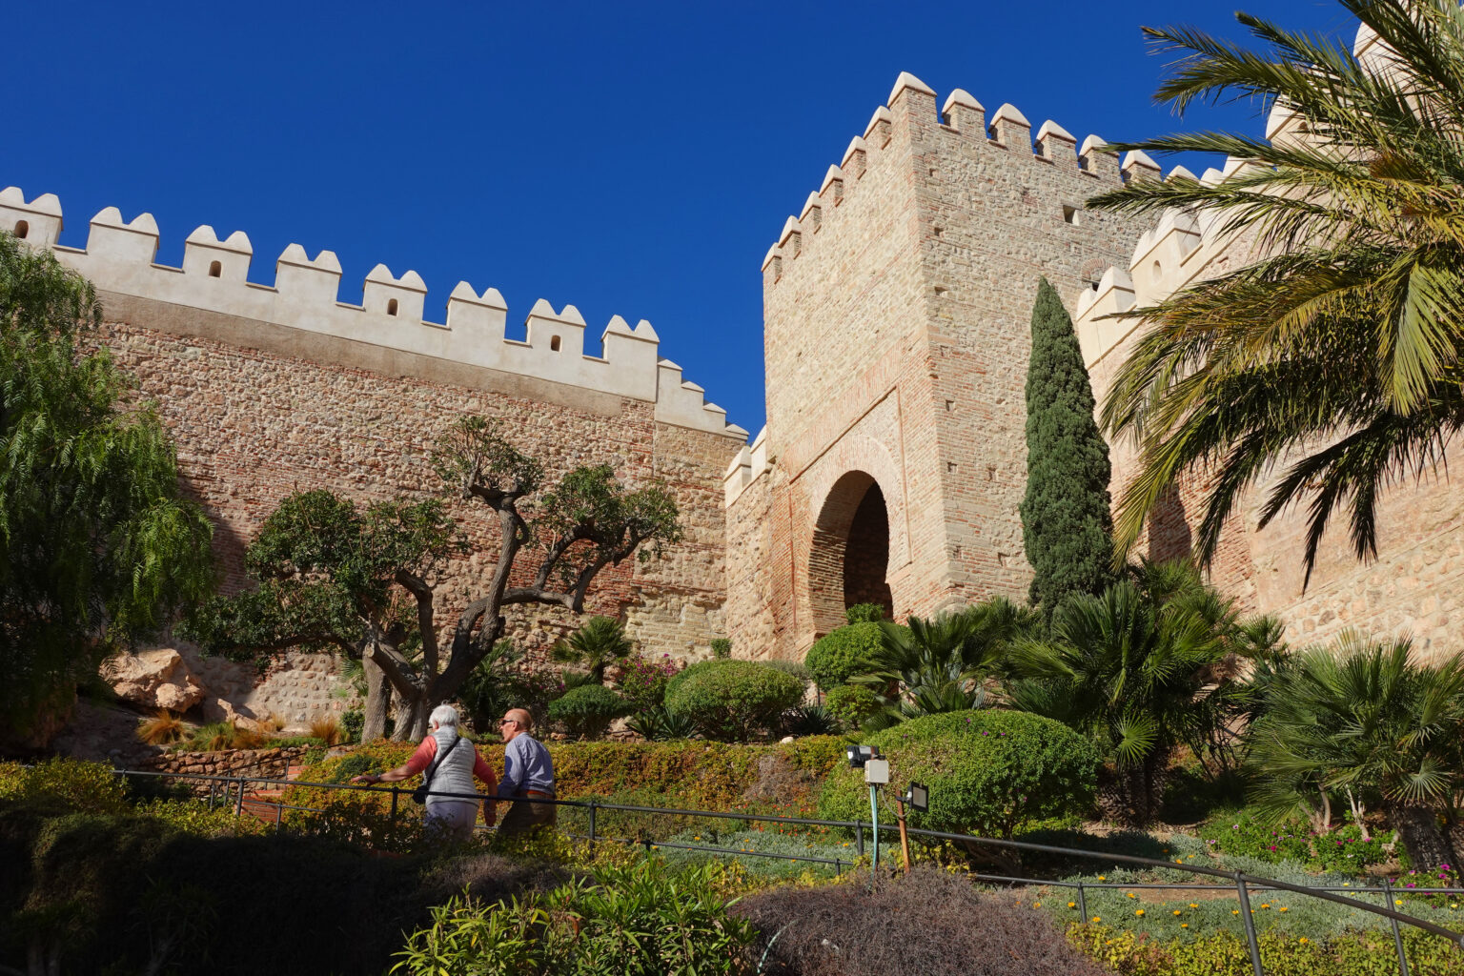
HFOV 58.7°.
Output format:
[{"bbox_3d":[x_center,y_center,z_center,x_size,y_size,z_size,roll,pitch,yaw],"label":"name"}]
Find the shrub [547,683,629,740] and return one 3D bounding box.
[{"bbox_3d":[-1.890,2.942,17.000,1.080,0.800,1.050,-1,-26,0],"label":"shrub"}]

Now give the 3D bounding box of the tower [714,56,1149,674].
[{"bbox_3d":[6.640,-1.303,34.560,8.800,14.960,8.800,11,-28,-22],"label":"tower"}]

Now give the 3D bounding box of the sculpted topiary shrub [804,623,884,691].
[{"bbox_3d":[1.610,2.426,18.600,1.150,1.050,1.150,-1,-26,0],"label":"sculpted topiary shrub"}]

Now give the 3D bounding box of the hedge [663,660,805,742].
[{"bbox_3d":[0.037,2.766,16.800,1.800,1.150,1.600,-1,-26,0],"label":"hedge"}]

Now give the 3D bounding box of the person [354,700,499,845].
[{"bbox_3d":[-2.217,2.365,9.500,0.800,1.600,0.680,16,-31,-31],"label":"person"}]

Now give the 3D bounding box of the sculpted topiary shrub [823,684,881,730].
[{"bbox_3d":[1.539,2.839,16.600,0.800,0.680,0.800,-1,-26,0],"label":"sculpted topiary shrub"}]

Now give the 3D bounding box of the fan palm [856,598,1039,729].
[{"bbox_3d":[2.916,2.406,17.600,2.350,1.900,2.200,-1,-26,0],"label":"fan palm"}]

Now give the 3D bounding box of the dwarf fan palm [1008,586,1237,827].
[{"bbox_3d":[4.297,2.331,14.400,2.400,2.750,2.300,-1,-26,0],"label":"dwarf fan palm"}]

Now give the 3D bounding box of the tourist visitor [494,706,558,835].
[{"bbox_3d":[-1.531,2.446,9.650,0.450,1.680,0.500,-21,-32,35],"label":"tourist visitor"}]

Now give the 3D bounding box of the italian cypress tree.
[{"bbox_3d":[6.149,-0.678,24.000,1.750,7.800,1.750,-1,-26,0],"label":"italian cypress tree"}]

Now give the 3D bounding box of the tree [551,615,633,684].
[{"bbox_3d":[-2.082,2.527,19.500,1.200,1.250,1.200,-1,-26,0],"label":"tree"}]

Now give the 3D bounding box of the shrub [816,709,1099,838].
[{"bbox_3d":[2.163,2.834,12.400,2.600,1.500,2.200,-1,-26,0],"label":"shrub"}]

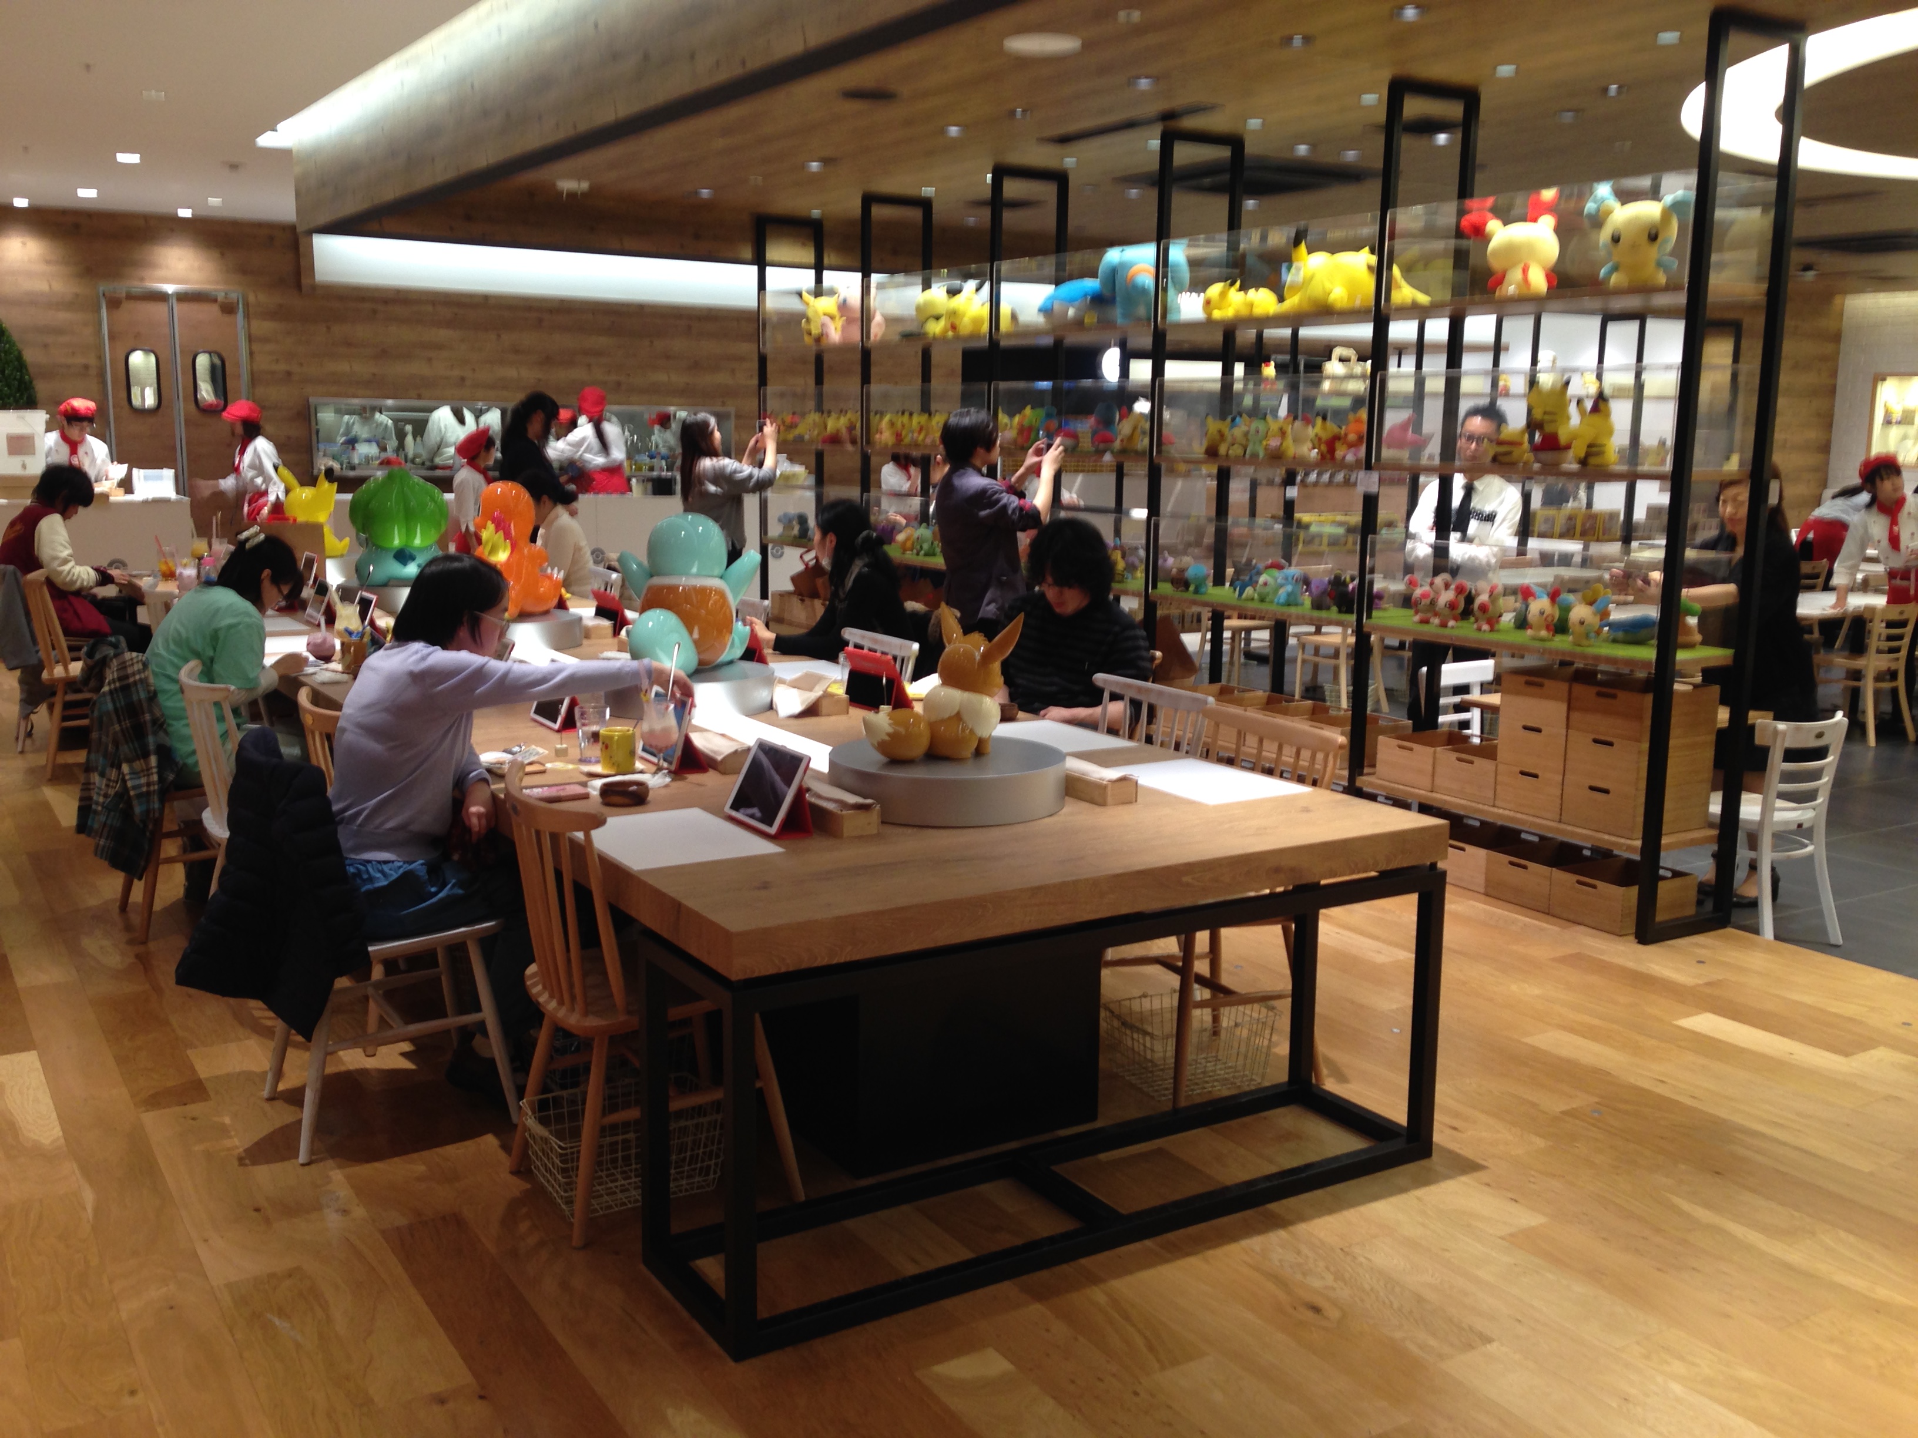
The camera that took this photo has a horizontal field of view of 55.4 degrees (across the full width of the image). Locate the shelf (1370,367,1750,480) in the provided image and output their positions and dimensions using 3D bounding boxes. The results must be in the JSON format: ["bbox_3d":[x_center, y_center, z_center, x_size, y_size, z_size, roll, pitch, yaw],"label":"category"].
[{"bbox_3d":[1.880,-0.928,5.735,0.400,0.318,1.200,-5,11,-32],"label":"shelf"}]

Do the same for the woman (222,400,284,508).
[{"bbox_3d":[-4.473,-1.173,11.600,0.450,1.650,0.460,-3,10,-22],"label":"woman"}]

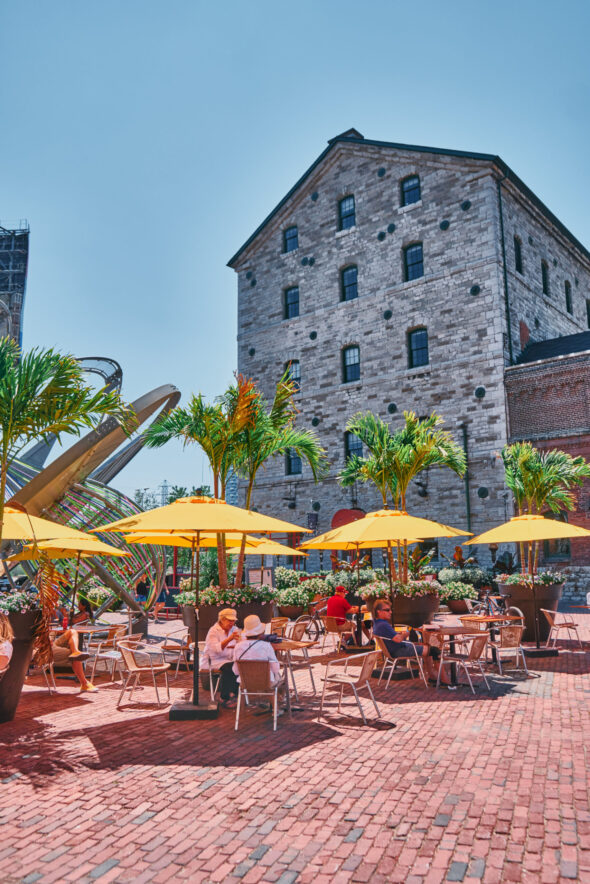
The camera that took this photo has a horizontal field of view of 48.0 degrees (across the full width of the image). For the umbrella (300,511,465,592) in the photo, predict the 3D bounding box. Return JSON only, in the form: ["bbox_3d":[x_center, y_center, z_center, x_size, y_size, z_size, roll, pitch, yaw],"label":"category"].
[{"bbox_3d":[1.443,2.308,10.266,2.680,2.520,2.680,-1,-10,0],"label":"umbrella"}]

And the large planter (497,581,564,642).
[{"bbox_3d":[5.443,3.942,15.355,1.500,1.320,1.500,-5,-12,17],"label":"large planter"}]

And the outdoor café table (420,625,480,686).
[{"bbox_3d":[2.195,3.028,9.271,0.770,0.745,0.770,5,-11,-31],"label":"outdoor café table"}]

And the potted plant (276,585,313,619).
[{"bbox_3d":[-0.015,4.945,20.445,1.060,1.020,1.060,-1,-10,0],"label":"potted plant"}]

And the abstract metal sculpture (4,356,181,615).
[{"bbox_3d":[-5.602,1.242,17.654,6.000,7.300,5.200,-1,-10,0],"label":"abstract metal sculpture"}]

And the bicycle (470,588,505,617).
[{"bbox_3d":[4.374,3.693,14.370,0.580,1.050,1.700,3,-10,-21],"label":"bicycle"}]

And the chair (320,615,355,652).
[{"bbox_3d":[0.829,3.711,12.944,0.560,0.750,0.580,-10,-14,43],"label":"chair"}]

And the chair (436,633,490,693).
[{"bbox_3d":[2.369,3.097,9.378,0.560,0.740,0.570,10,-16,-43],"label":"chair"}]

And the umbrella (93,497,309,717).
[{"bbox_3d":[-1.194,1.958,8.161,2.720,2.620,2.500,-2,-11,6],"label":"umbrella"}]

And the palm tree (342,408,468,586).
[{"bbox_3d":[2.681,1.403,17.347,3.000,4.500,2.900,-1,-10,0],"label":"palm tree"}]

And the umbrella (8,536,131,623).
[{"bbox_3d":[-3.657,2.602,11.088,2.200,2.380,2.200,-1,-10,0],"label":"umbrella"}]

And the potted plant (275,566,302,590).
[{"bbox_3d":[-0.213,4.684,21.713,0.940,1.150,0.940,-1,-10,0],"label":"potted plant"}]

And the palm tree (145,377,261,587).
[{"bbox_3d":[-1.433,0.620,10.054,1.660,3.220,1.500,-1,-10,0],"label":"palm tree"}]

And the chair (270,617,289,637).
[{"bbox_3d":[-0.277,3.525,11.861,0.560,0.750,0.570,-6,-12,30],"label":"chair"}]

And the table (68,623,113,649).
[{"bbox_3d":[-3.343,3.328,10.475,0.800,0.735,0.800,-2,-10,7],"label":"table"}]

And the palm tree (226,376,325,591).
[{"bbox_3d":[-0.262,0.584,10.402,1.650,3.500,1.650,-1,-11,0],"label":"palm tree"}]

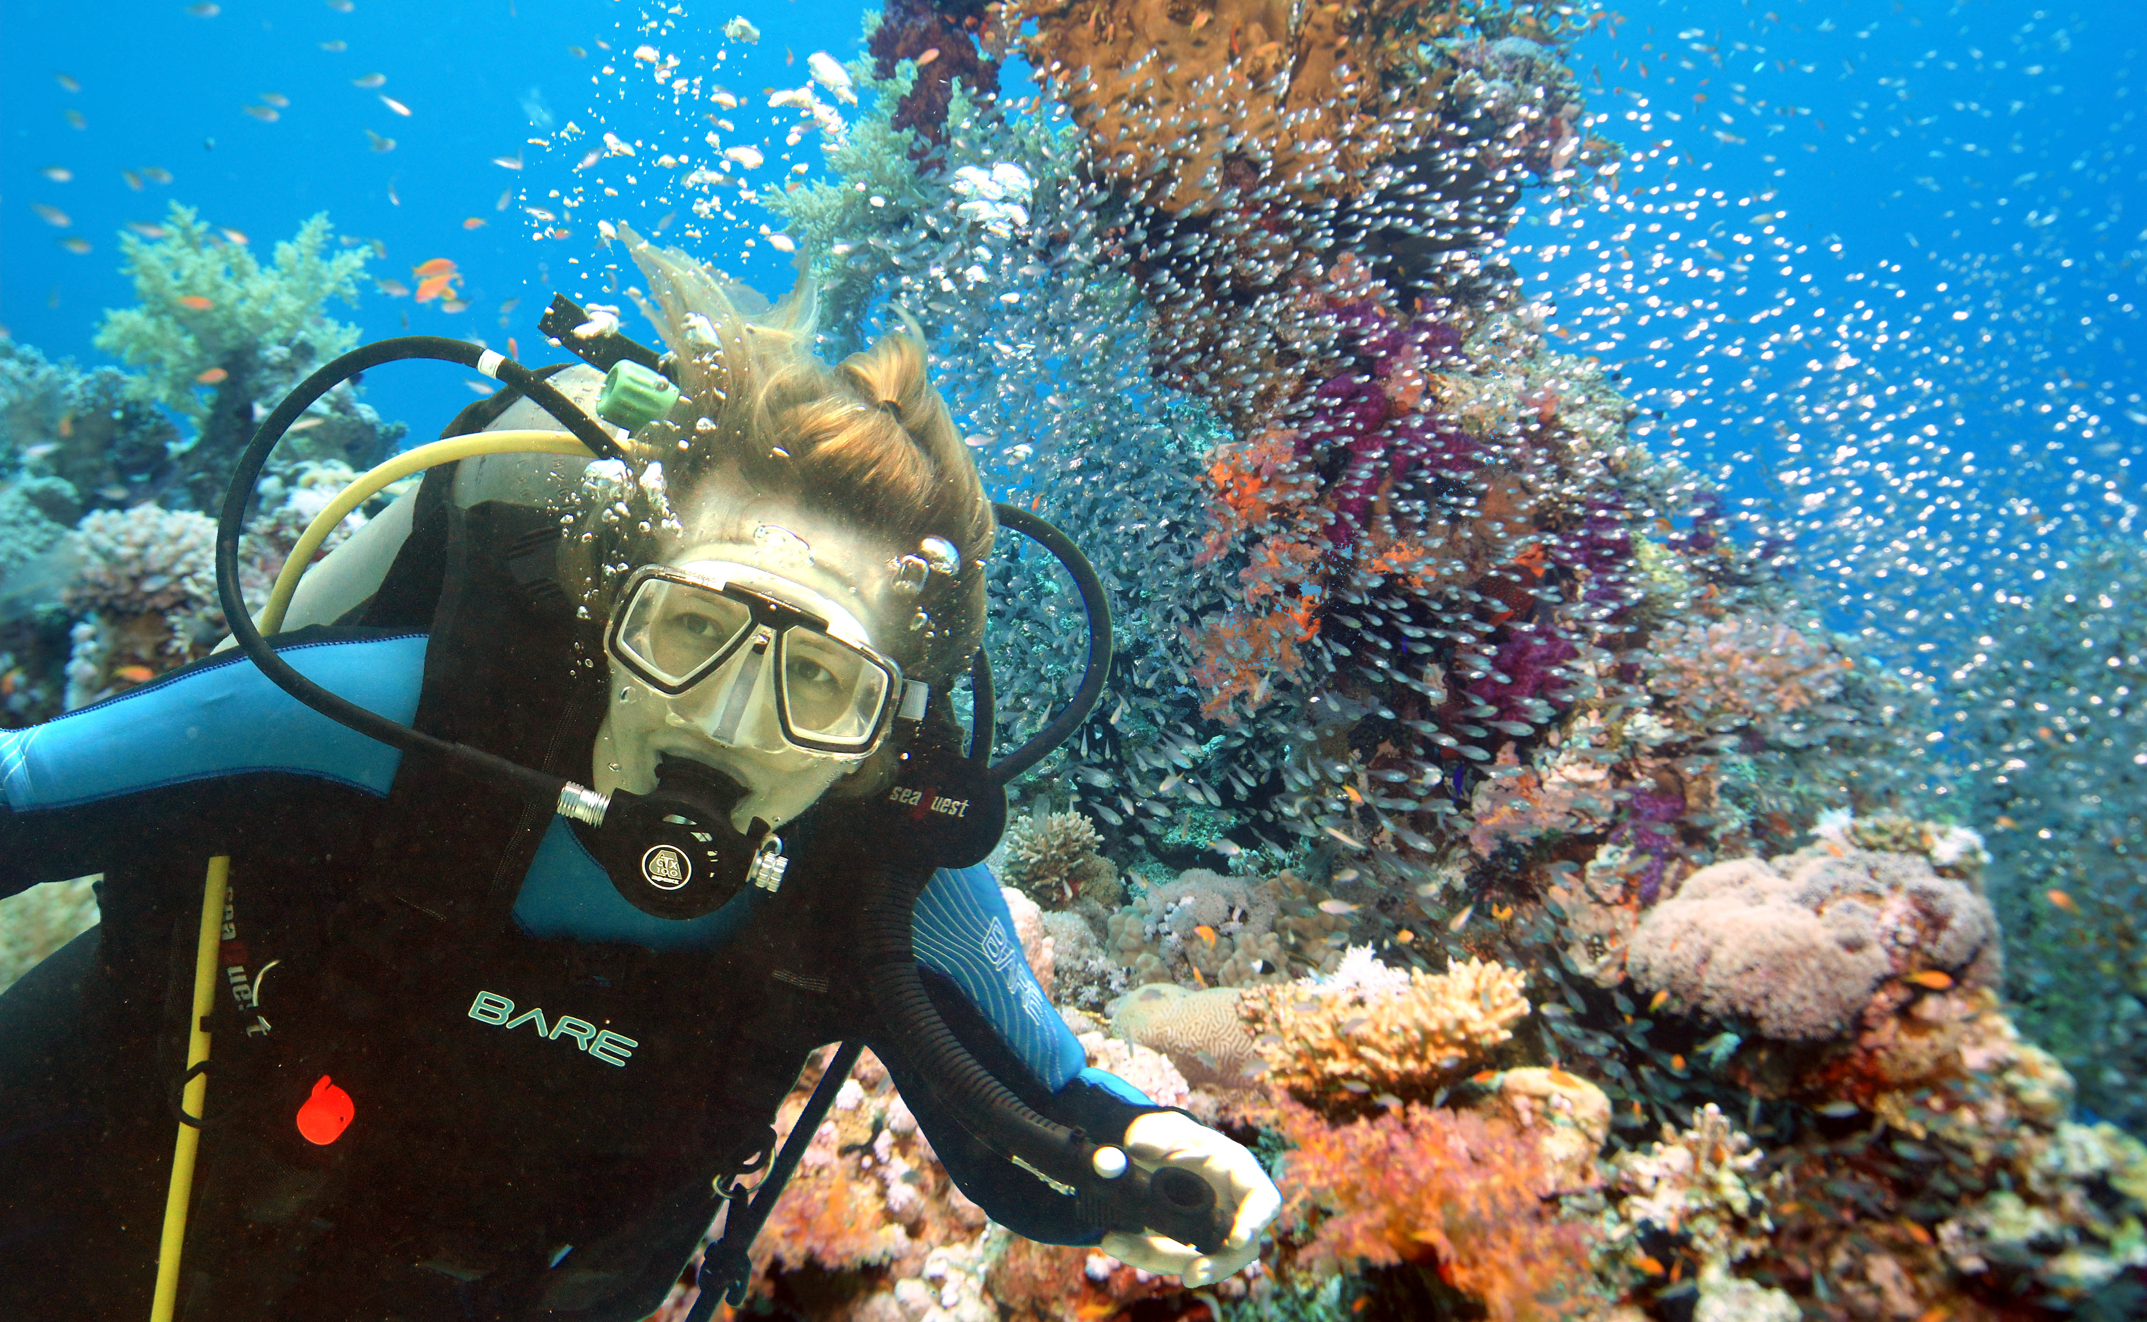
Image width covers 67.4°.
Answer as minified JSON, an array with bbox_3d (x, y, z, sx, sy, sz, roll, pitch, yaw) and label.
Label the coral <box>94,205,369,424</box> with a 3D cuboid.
[{"bbox_3d":[-1.281,-0.522,2.450,0.400,0.320,0.340,-1,3,-27],"label":"coral"}]

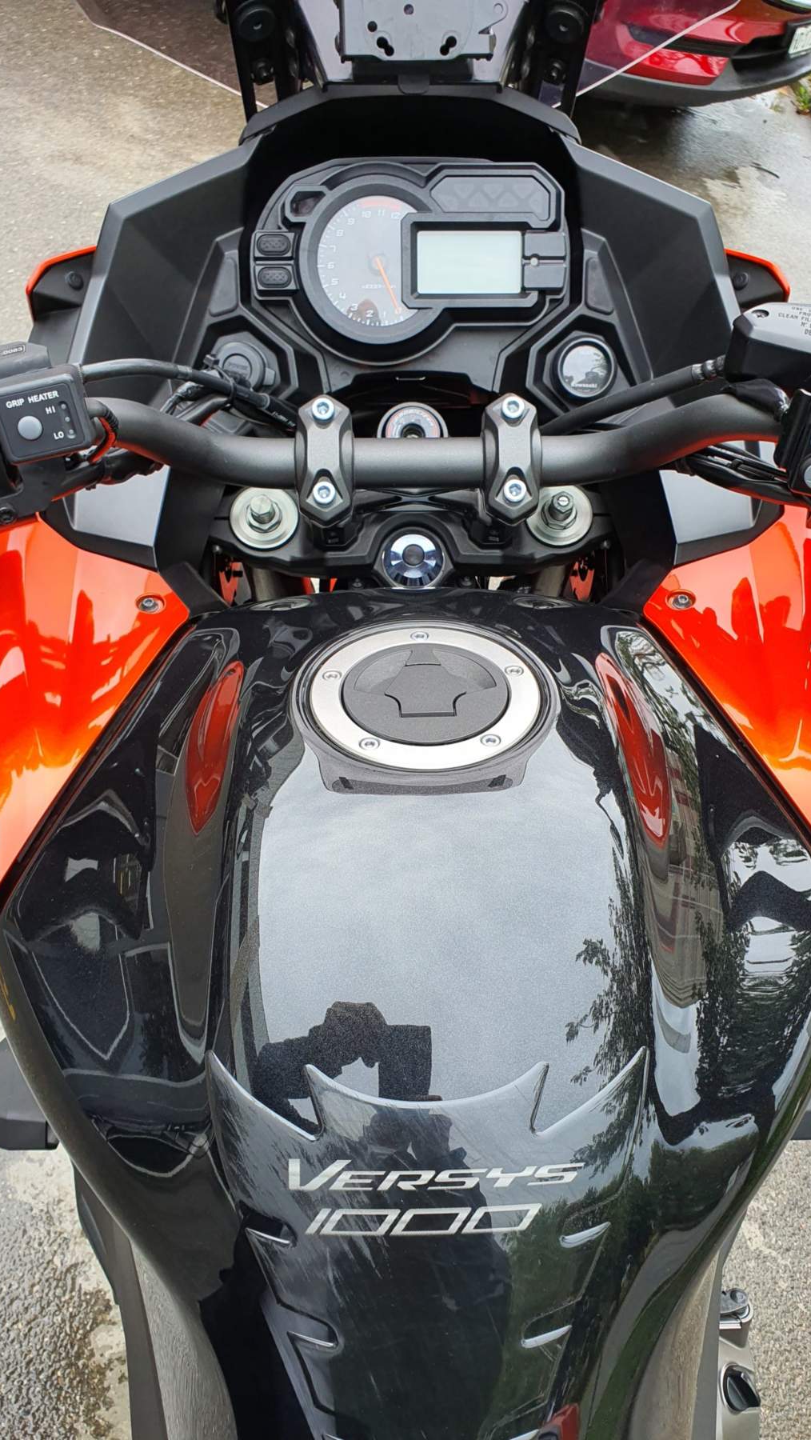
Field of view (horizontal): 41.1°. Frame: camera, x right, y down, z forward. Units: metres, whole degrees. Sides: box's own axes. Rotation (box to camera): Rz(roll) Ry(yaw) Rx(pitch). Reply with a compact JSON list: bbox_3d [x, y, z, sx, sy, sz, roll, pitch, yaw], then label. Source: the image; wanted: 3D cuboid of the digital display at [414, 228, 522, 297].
[{"bbox_3d":[0.046,-0.322,0.764,0.074,0.010,0.045,0,88,0],"label":"digital display"}]

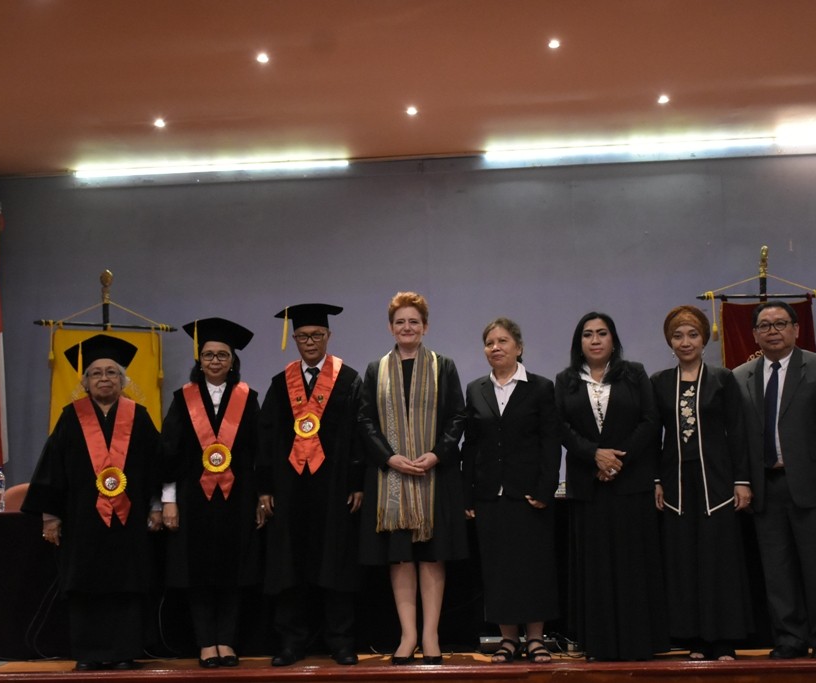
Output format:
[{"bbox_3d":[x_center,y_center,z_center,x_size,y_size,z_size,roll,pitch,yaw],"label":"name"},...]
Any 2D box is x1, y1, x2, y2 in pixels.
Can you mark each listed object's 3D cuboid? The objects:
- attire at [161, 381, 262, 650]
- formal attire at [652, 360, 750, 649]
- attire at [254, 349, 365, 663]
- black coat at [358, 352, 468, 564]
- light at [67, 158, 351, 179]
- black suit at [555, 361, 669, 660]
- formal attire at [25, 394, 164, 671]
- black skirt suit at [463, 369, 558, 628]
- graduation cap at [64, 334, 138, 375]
[{"bbox_3d":[-0.957,0.824,4.959,0.500,1.293,0.320,-1,-7,0],"label":"attire"},{"bbox_3d":[1.389,0.771,4.845,0.490,1.309,0.360,-4,-7,20],"label":"formal attire"},{"bbox_3d":[-0.472,0.776,4.949,0.540,1.395,0.330,-2,-7,2],"label":"attire"},{"bbox_3d":[0.022,0.557,4.964,0.520,1.040,0.340,-2,-7,0],"label":"black coat"},{"bbox_3d":[-1.706,-1.505,8.888,2.405,0.080,0.080,-2,-7,4],"label":"light"},{"bbox_3d":[0.964,0.801,4.854,0.540,1.393,0.420,-3,-7,15],"label":"black suit"},{"bbox_3d":[-1.530,0.901,4.963,0.670,1.250,0.360,-1,-7,-2],"label":"formal attire"},{"bbox_3d":[0.495,0.753,4.946,0.470,1.214,0.330,-3,-7,15],"label":"black skirt suit"},{"bbox_3d":[-1.500,0.064,5.030,0.335,0.140,0.300,1,-29,-1],"label":"graduation cap"}]

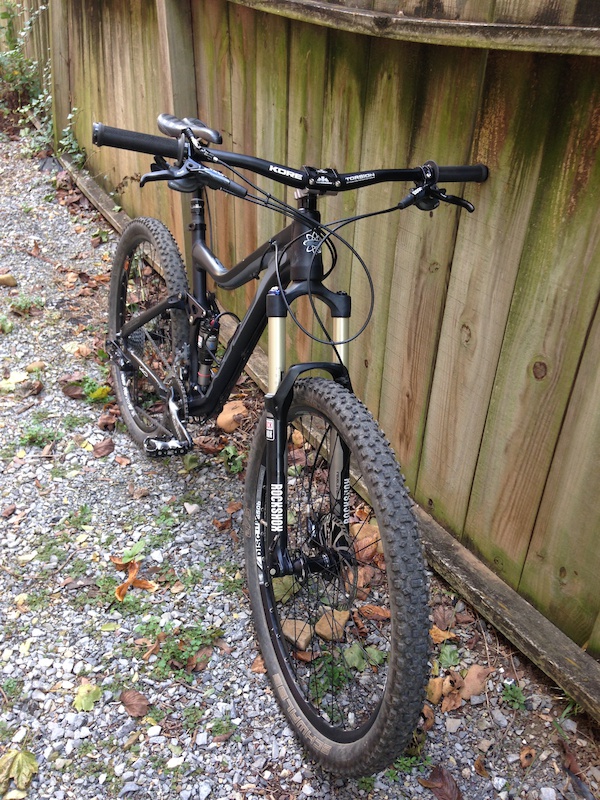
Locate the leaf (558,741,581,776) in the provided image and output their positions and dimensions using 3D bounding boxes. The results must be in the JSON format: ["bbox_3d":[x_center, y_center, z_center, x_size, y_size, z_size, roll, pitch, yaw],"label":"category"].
[{"bbox_3d":[0.518,0.690,1.465,0.030,0.025,0.076,-5,30,-9],"label":"leaf"}]

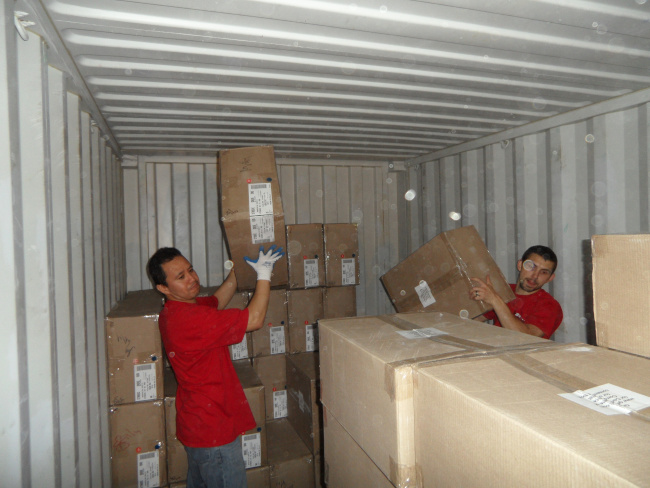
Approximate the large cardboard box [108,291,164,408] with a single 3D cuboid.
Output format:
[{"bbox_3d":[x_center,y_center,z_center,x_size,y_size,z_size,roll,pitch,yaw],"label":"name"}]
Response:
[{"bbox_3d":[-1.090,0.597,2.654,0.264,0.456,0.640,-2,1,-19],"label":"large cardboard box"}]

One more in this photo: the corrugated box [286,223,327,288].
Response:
[{"bbox_3d":[-0.217,0.088,3.496,0.264,0.456,0.565,-2,1,-19],"label":"corrugated box"}]

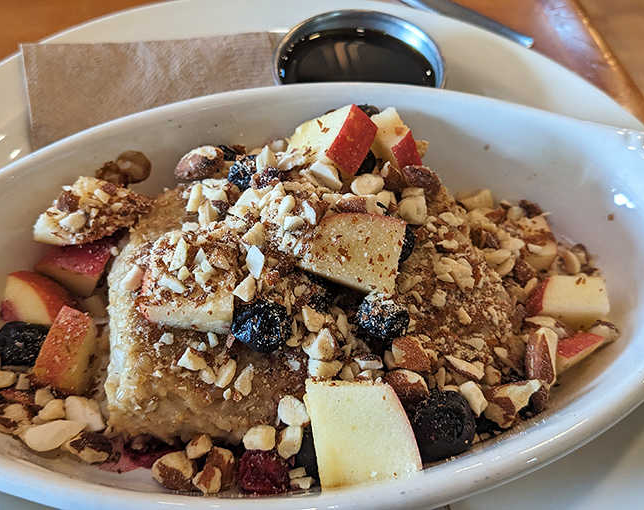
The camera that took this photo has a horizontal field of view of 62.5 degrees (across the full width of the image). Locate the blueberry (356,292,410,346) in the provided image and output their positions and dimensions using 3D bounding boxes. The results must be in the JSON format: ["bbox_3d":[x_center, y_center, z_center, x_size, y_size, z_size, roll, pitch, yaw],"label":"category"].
[{"bbox_3d":[0.017,0.018,0.146,0.015,0.014,0.015,2,59,0],"label":"blueberry"}]

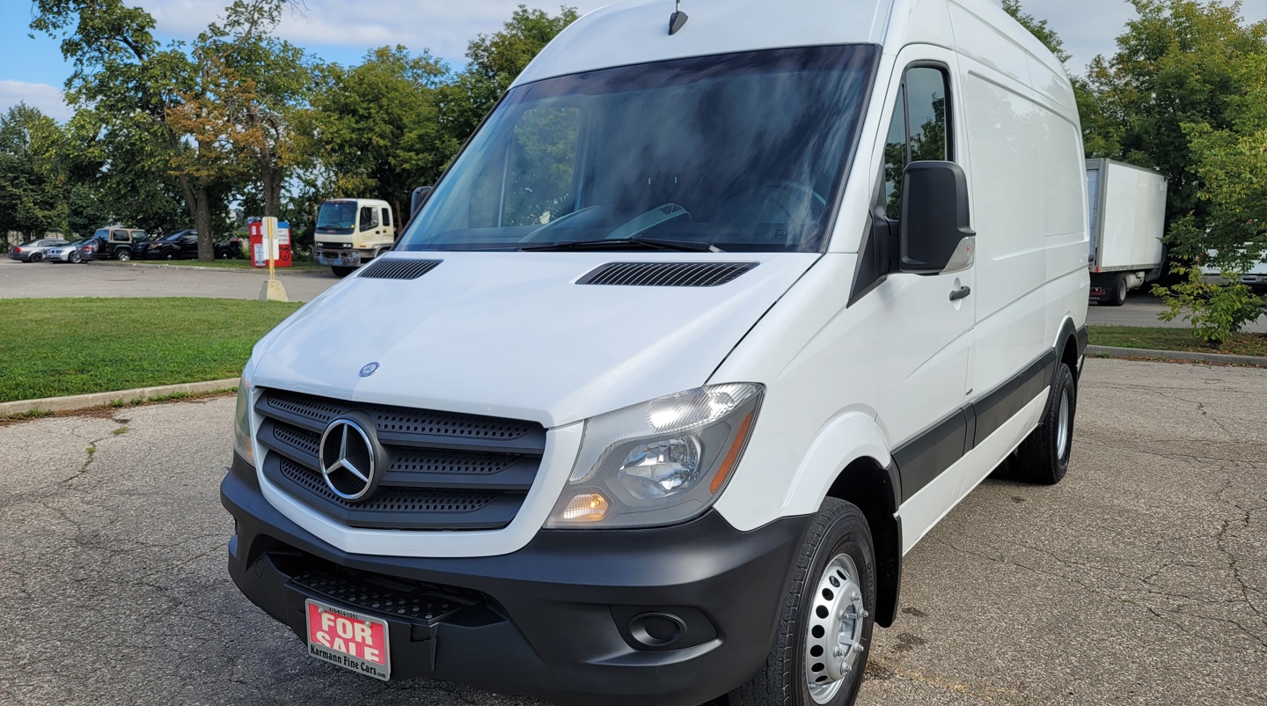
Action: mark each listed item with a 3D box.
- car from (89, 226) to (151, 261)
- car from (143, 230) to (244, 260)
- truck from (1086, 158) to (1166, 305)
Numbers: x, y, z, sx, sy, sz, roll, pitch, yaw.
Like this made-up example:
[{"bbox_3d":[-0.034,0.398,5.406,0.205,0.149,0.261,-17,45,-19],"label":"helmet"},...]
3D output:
[{"bbox_3d":[-26.480,-5.720,48.850,1.690,1.800,3.900,4,8,33],"label":"car"},{"bbox_3d":[-23.370,-5.610,48.400,2.000,1.770,5.000,6,10,42],"label":"car"},{"bbox_3d":[13.047,-3.329,25.863,2.480,3.580,9.300,6,10,39],"label":"truck"}]

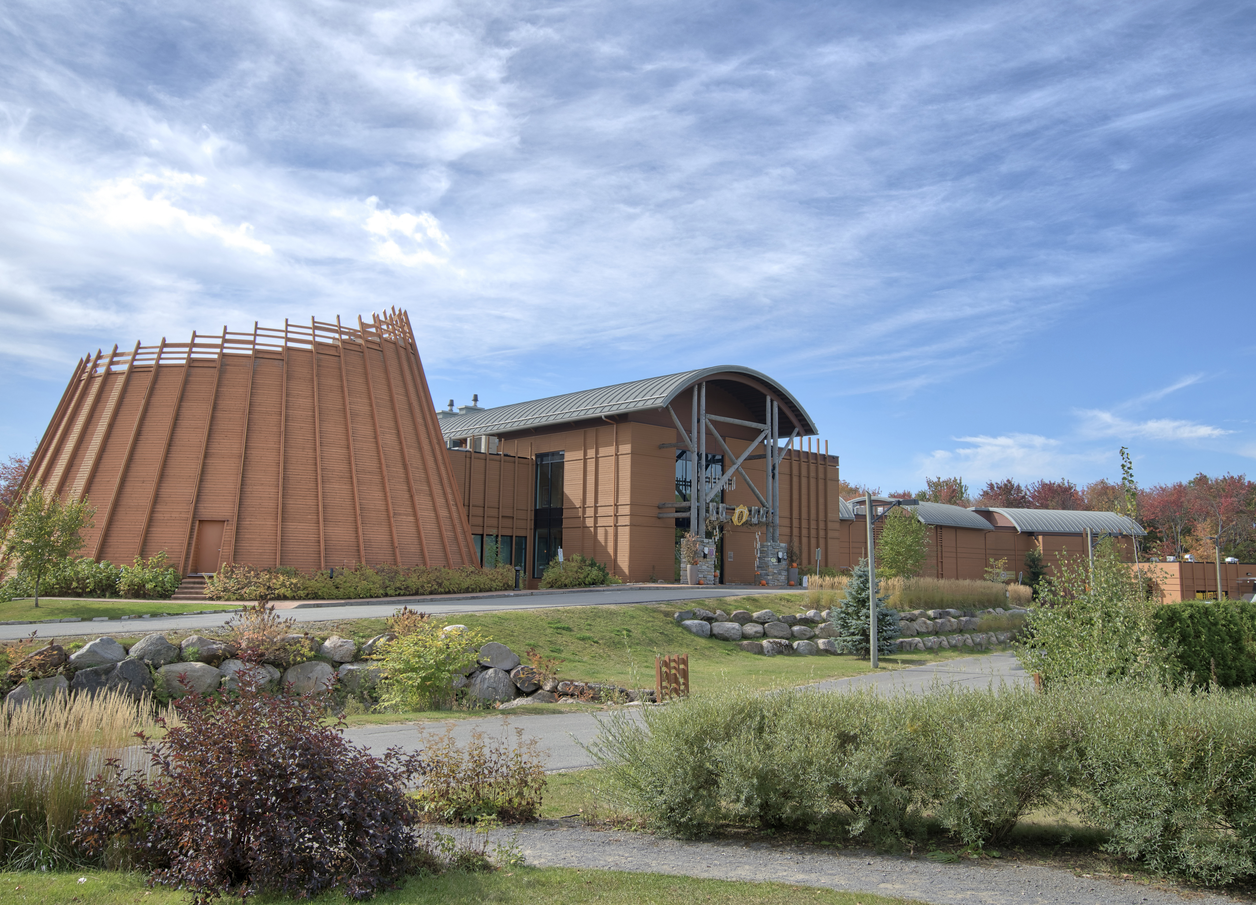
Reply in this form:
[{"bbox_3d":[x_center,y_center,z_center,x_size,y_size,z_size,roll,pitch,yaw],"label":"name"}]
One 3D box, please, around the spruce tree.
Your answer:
[{"bbox_3d":[7.764,5.066,33.200,2.150,3.200,2.150,1,-7,0],"label":"spruce tree"}]

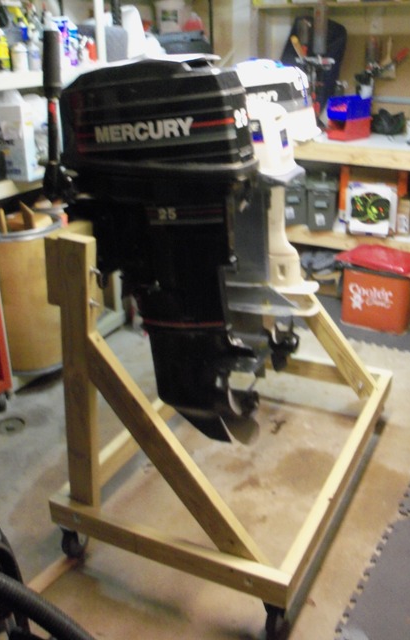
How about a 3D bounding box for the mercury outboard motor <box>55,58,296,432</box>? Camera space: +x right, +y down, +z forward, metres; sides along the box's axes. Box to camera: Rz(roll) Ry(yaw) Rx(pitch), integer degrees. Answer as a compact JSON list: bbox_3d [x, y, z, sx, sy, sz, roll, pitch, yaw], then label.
[{"bbox_3d":[-0.117,-0.183,1.906,0.660,1.110,0.380,5,20,21],"label":"mercury outboard motor"}]

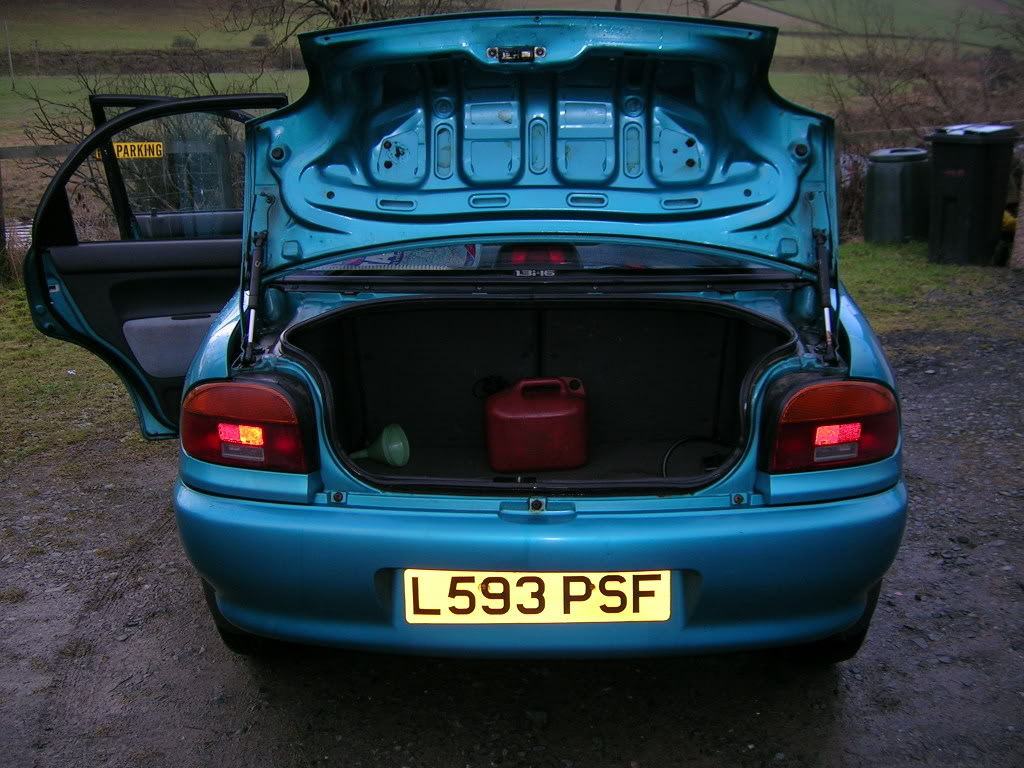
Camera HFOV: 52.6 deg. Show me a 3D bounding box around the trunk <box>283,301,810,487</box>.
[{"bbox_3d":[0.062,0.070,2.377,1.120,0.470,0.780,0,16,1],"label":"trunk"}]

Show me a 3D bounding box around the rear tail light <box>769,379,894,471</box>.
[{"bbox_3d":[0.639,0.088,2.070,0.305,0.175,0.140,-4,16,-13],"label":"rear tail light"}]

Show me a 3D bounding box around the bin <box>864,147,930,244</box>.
[{"bbox_3d":[3.816,-1.866,10.250,0.670,0.920,0.670,0,16,0],"label":"bin"}]

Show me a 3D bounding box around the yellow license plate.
[{"bbox_3d":[0.051,0.417,2.025,0.518,0.111,0.016,0,10,1],"label":"yellow license plate"}]

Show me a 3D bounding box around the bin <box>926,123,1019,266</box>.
[{"bbox_3d":[3.950,-1.629,8.900,0.720,1.080,0.580,-13,20,-39],"label":"bin"}]

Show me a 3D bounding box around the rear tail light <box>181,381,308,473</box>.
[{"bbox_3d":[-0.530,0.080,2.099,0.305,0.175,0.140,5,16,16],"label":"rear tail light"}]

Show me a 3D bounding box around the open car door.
[{"bbox_3d":[-1.142,-0.391,3.443,0.920,1.090,0.220,-6,17,-21],"label":"open car door"}]

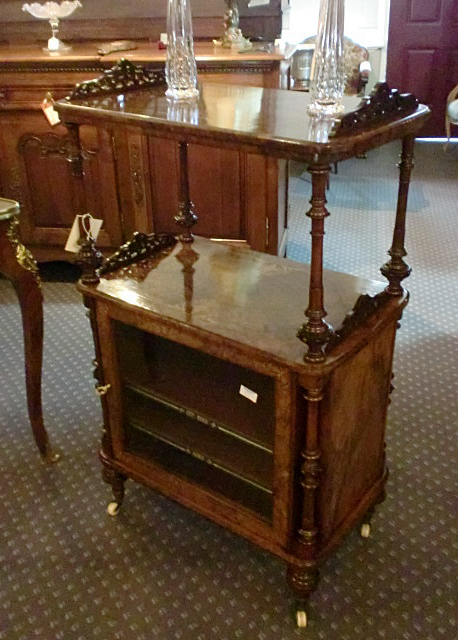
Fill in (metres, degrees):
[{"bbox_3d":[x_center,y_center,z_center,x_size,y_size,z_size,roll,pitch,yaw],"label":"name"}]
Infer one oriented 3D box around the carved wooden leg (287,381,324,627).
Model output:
[{"bbox_3d":[0.156,0.388,1.272,0.066,0.641,0.066,19,34,34],"label":"carved wooden leg"}]

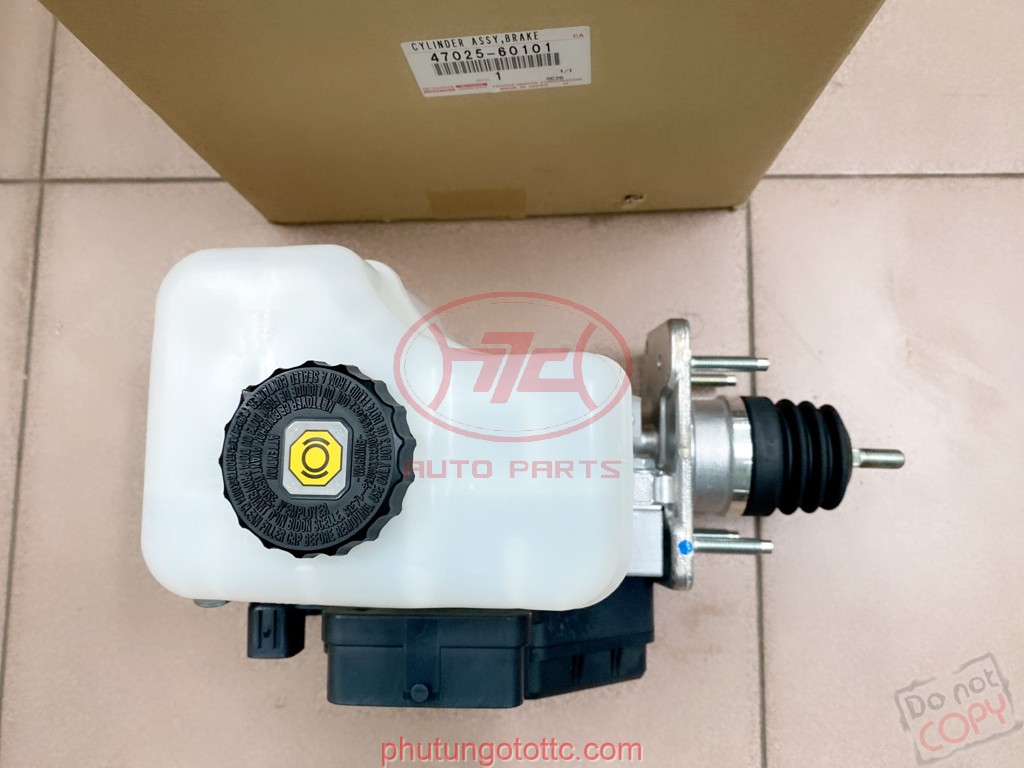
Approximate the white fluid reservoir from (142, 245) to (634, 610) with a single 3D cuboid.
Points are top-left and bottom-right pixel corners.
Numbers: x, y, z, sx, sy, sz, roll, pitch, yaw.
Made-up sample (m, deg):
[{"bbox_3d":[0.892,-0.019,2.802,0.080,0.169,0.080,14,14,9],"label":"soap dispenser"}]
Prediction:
[{"bbox_3d":[-0.057,0.020,0.379,0.228,0.118,0.171,-1,83,2],"label":"white fluid reservoir"}]

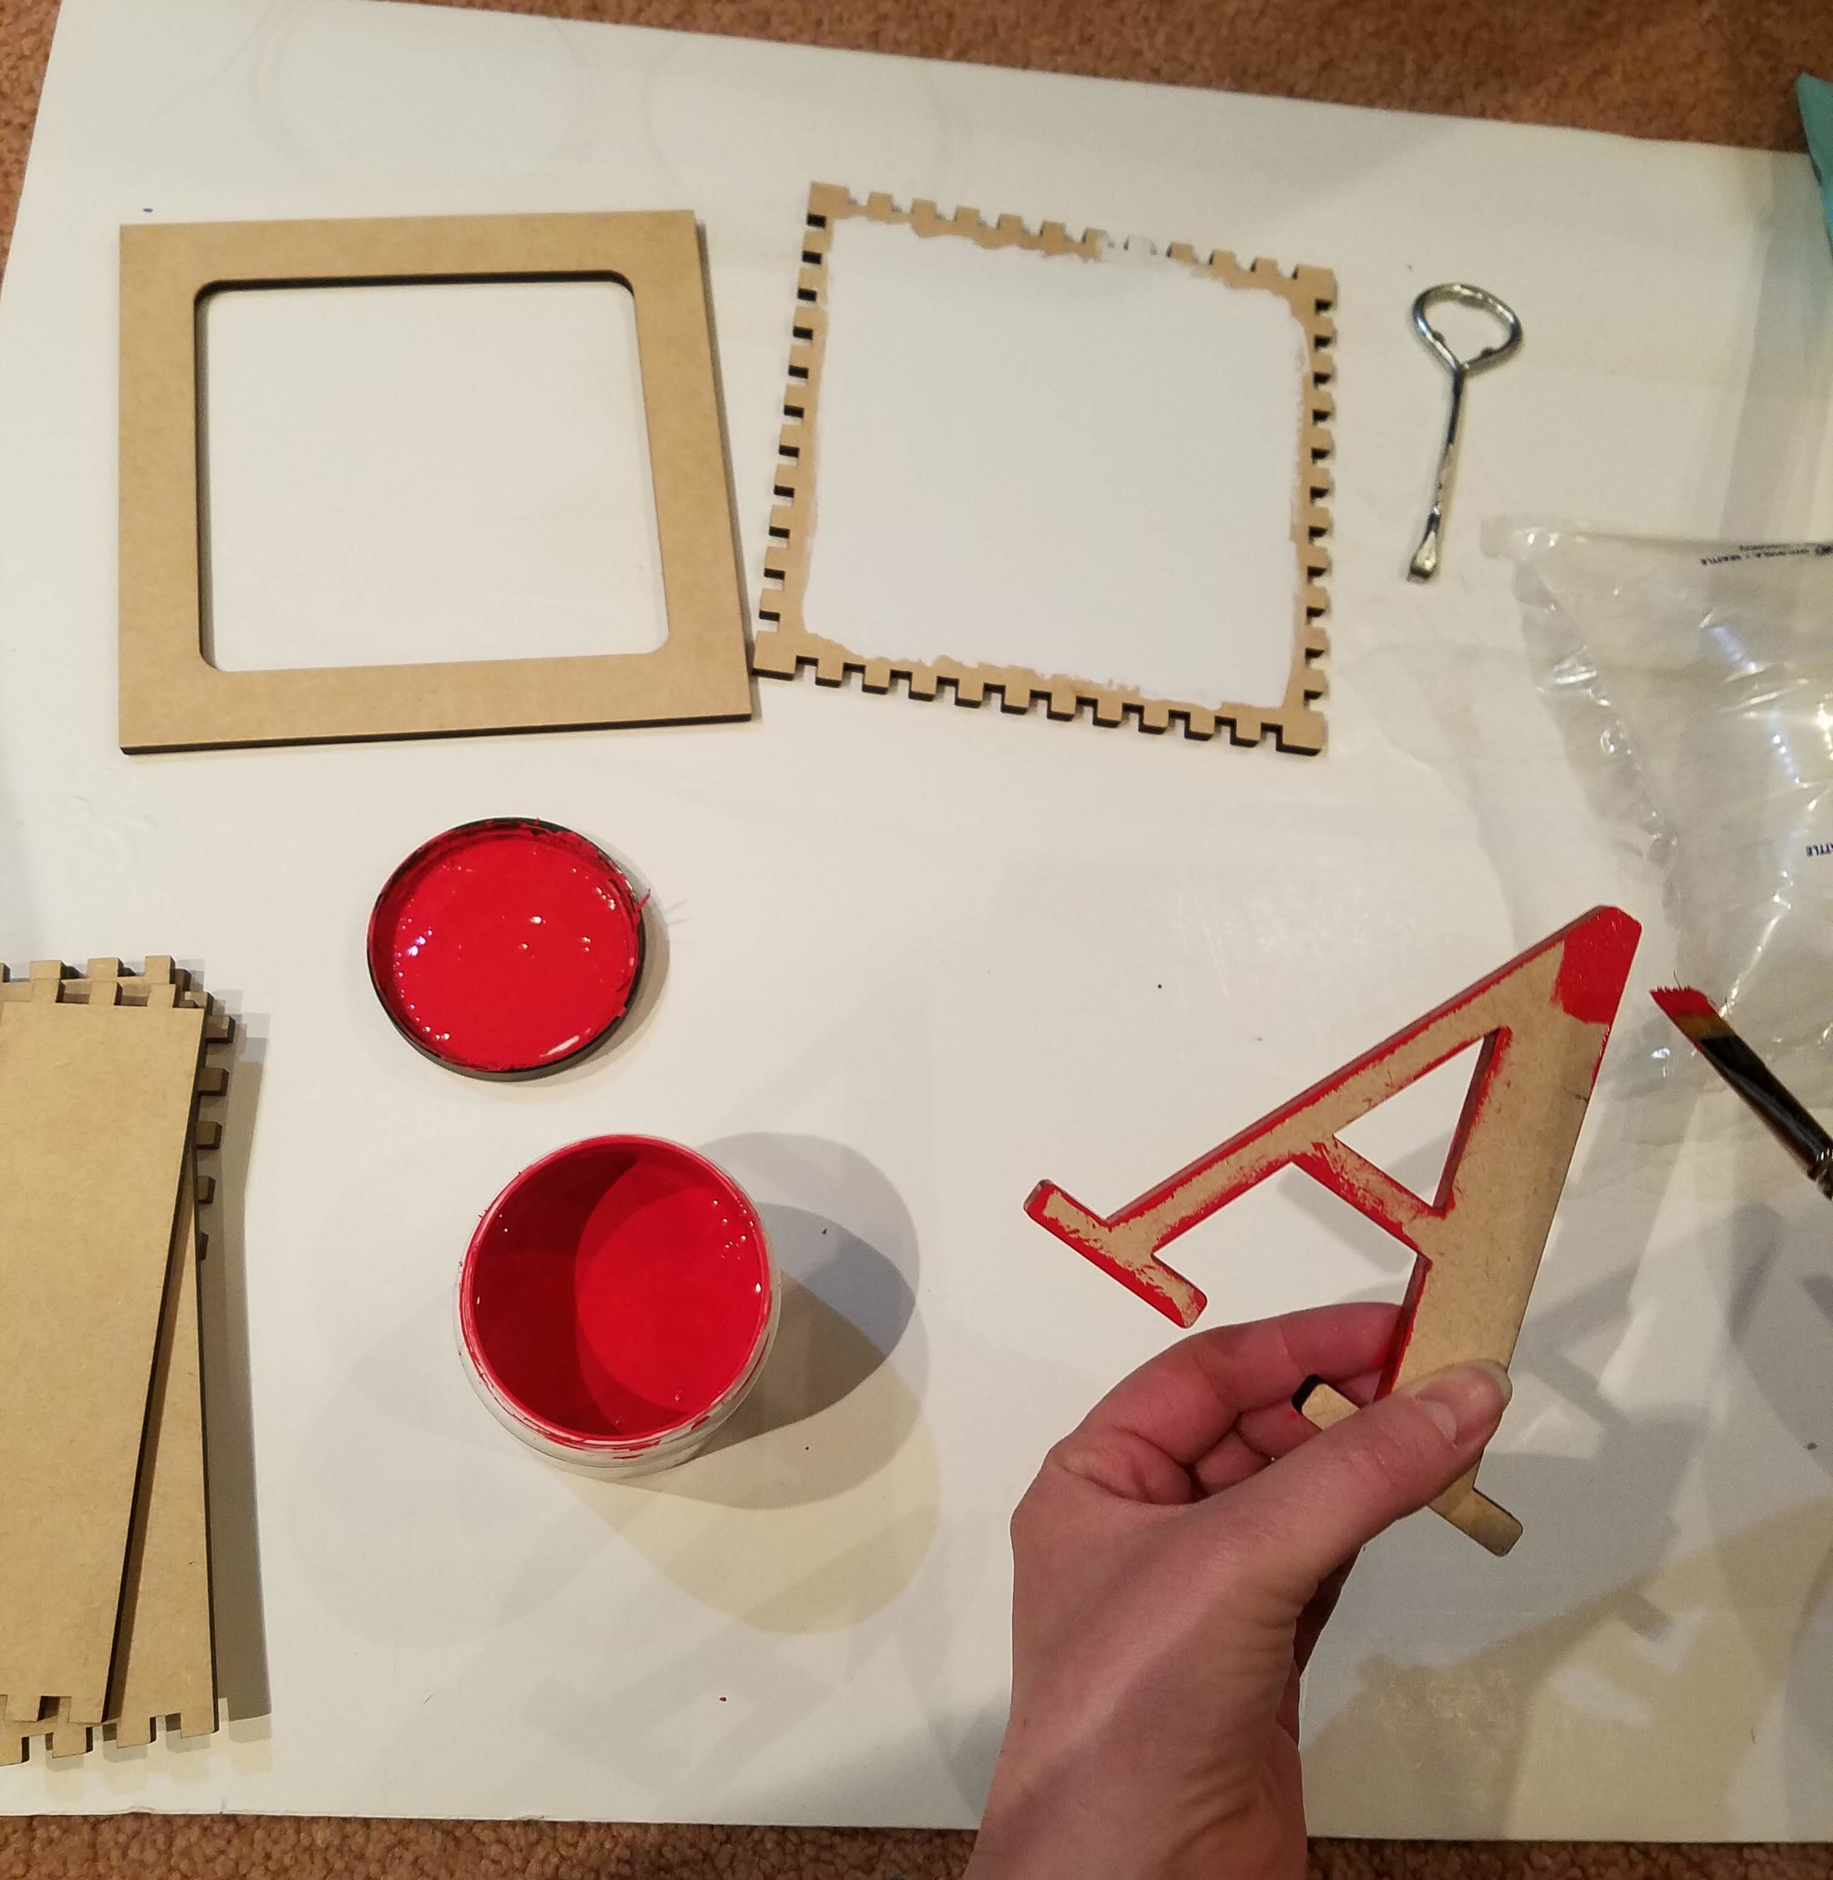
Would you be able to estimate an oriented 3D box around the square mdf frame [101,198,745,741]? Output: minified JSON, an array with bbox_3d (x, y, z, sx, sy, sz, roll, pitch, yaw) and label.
[{"bbox_3d":[-0.137,-0.133,0.518,0.165,0.006,0.165,-5,73,-9],"label":"square mdf frame"}]

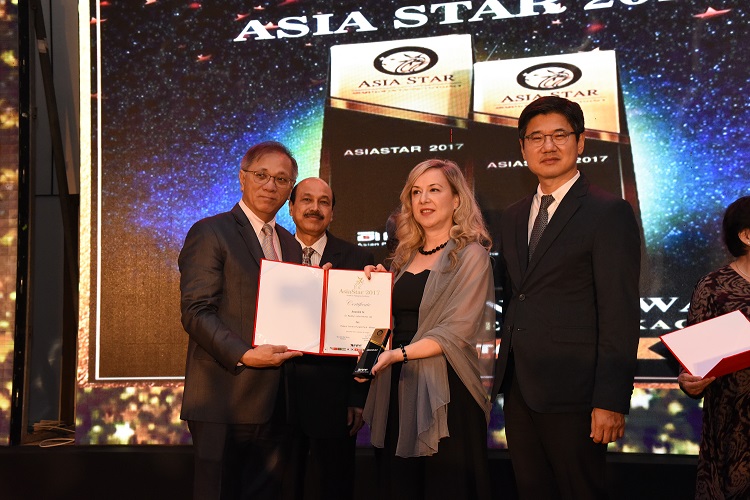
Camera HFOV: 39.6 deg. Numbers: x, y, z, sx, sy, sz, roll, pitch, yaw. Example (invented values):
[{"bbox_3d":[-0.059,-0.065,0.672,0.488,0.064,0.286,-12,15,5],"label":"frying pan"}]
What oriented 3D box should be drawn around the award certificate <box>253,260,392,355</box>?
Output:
[{"bbox_3d":[-0.166,0.196,3.403,0.445,0.308,0.033,6,-25,-8],"label":"award certificate"}]

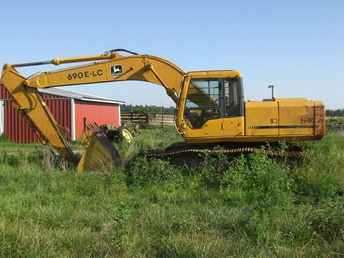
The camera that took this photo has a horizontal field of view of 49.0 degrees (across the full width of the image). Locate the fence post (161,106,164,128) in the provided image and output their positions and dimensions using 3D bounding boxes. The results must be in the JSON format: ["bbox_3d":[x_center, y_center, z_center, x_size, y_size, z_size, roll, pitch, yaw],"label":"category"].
[{"bbox_3d":[-0.809,-1.007,32.500,0.120,1.900,0.120,0,3,0],"label":"fence post"}]

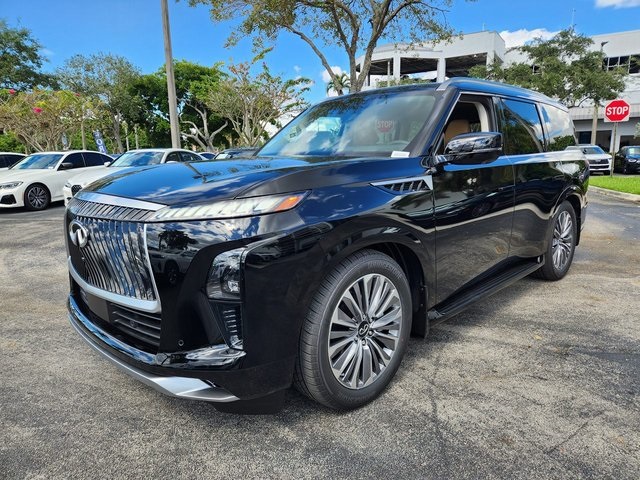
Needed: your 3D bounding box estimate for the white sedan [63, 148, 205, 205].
[{"bbox_3d":[-4.369,-1.683,11.337,1.860,1.430,4.750,3,12,17],"label":"white sedan"}]

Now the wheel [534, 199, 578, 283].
[{"bbox_3d":[2.367,-0.011,4.384,0.820,0.820,0.275,-12,15,-43],"label":"wheel"}]

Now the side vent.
[{"bbox_3d":[0.480,-0.288,2.357,0.480,0.090,0.050,-12,15,-43],"label":"side vent"}]

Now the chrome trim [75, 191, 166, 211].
[{"bbox_3d":[-1.081,-0.210,2.152,0.230,0.090,1.050,-12,15,-43],"label":"chrome trim"}]

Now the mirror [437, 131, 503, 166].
[{"bbox_3d":[0.909,-0.557,2.595,0.190,0.195,0.320,-12,15,-43],"label":"mirror"}]

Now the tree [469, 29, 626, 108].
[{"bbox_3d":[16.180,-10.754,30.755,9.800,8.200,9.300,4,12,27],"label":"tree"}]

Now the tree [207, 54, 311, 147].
[{"bbox_3d":[-2.791,-5.463,19.295,4.900,5.700,4.600,-1,11,0],"label":"tree"}]

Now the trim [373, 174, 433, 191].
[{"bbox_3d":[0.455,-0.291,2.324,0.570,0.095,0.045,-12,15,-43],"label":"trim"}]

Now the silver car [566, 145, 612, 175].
[{"bbox_3d":[16.960,-5.149,27.146,1.980,1.800,4.900,1,11,16],"label":"silver car"}]

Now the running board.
[{"bbox_3d":[1.257,0.333,3.253,1.950,0.100,0.200,-11,16,-43],"label":"running board"}]

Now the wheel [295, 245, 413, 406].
[{"bbox_3d":[0.157,0.445,2.234,0.835,0.835,0.285,-11,16,-43],"label":"wheel"}]

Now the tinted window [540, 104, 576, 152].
[{"bbox_3d":[2.355,-1.072,4.176,1.000,0.400,0.070,-11,2,-43],"label":"tinted window"}]

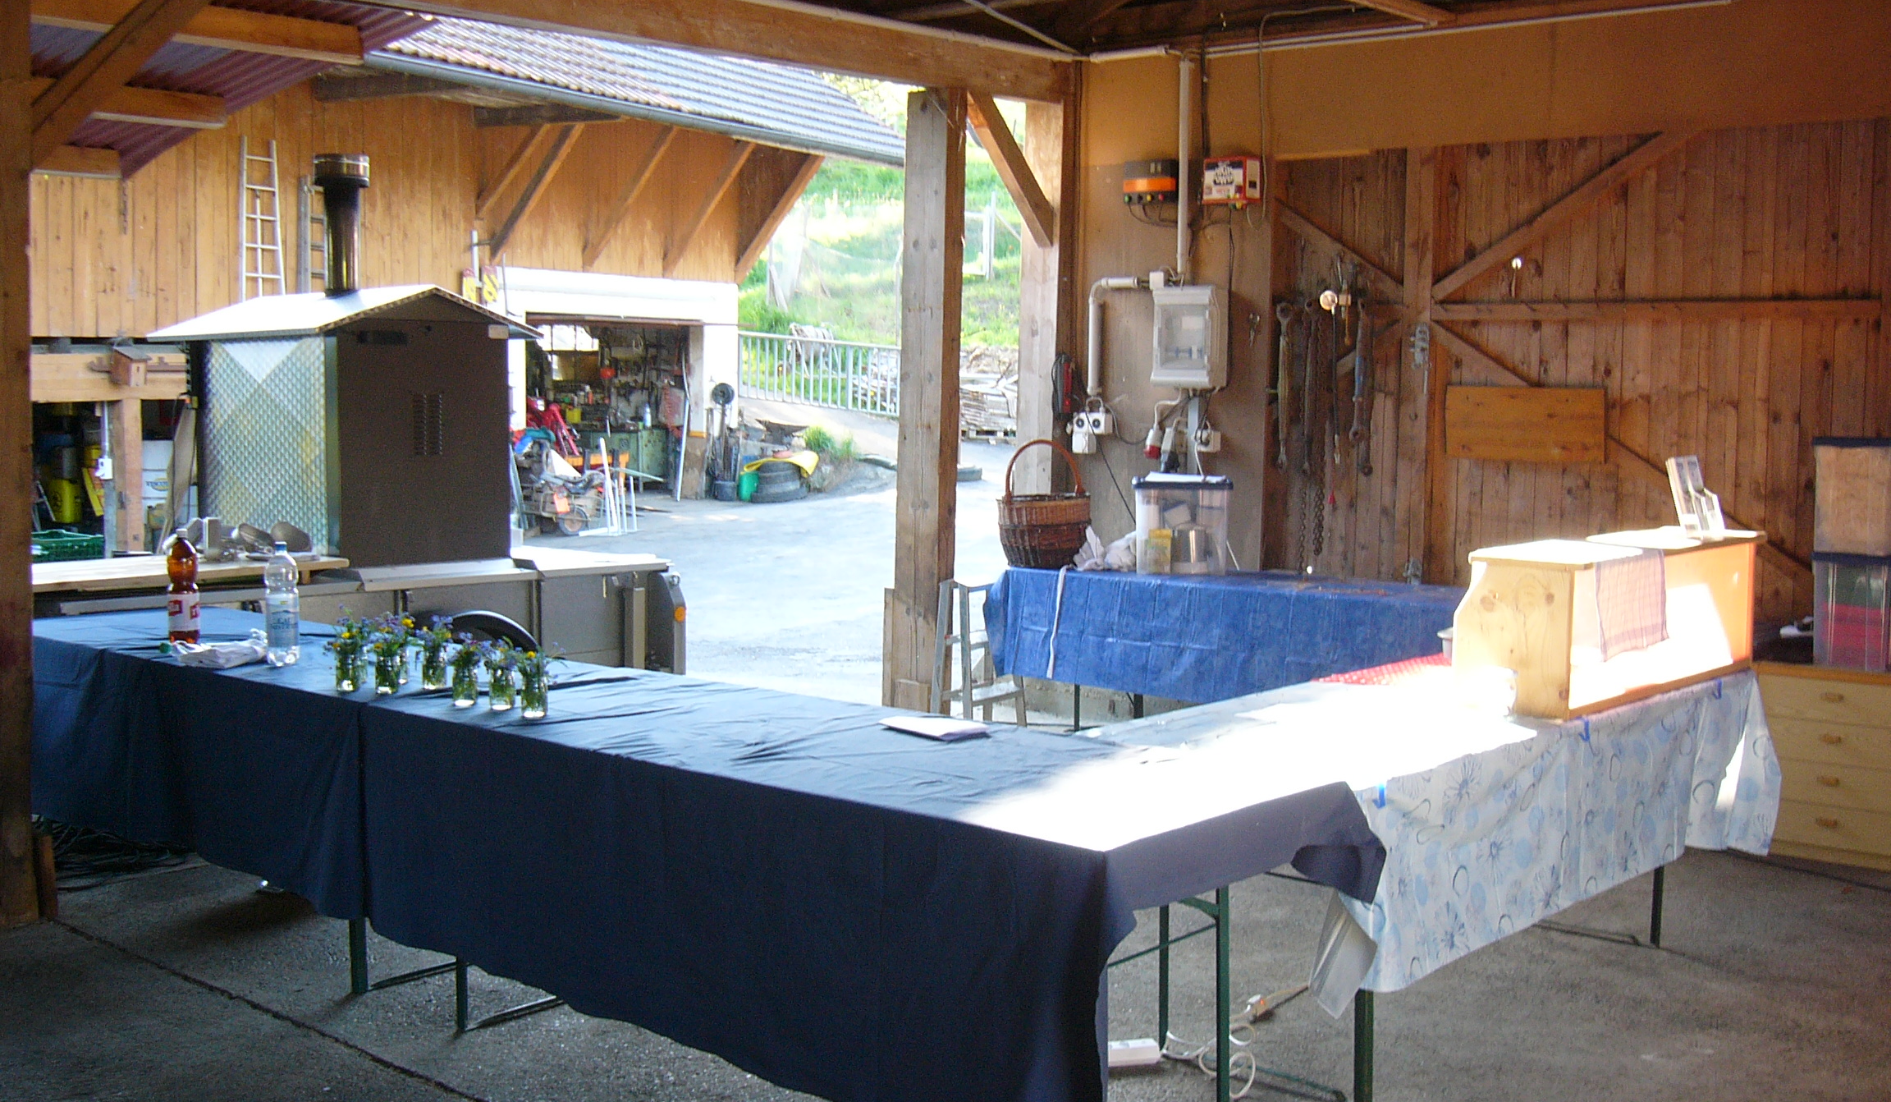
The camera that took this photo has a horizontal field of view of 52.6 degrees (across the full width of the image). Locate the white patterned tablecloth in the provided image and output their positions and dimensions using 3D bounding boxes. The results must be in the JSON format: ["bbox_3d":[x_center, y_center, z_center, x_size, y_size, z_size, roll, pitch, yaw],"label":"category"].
[{"bbox_3d":[1.360,0.619,5.133,0.940,0.470,2.580,5,5,39],"label":"white patterned tablecloth"}]

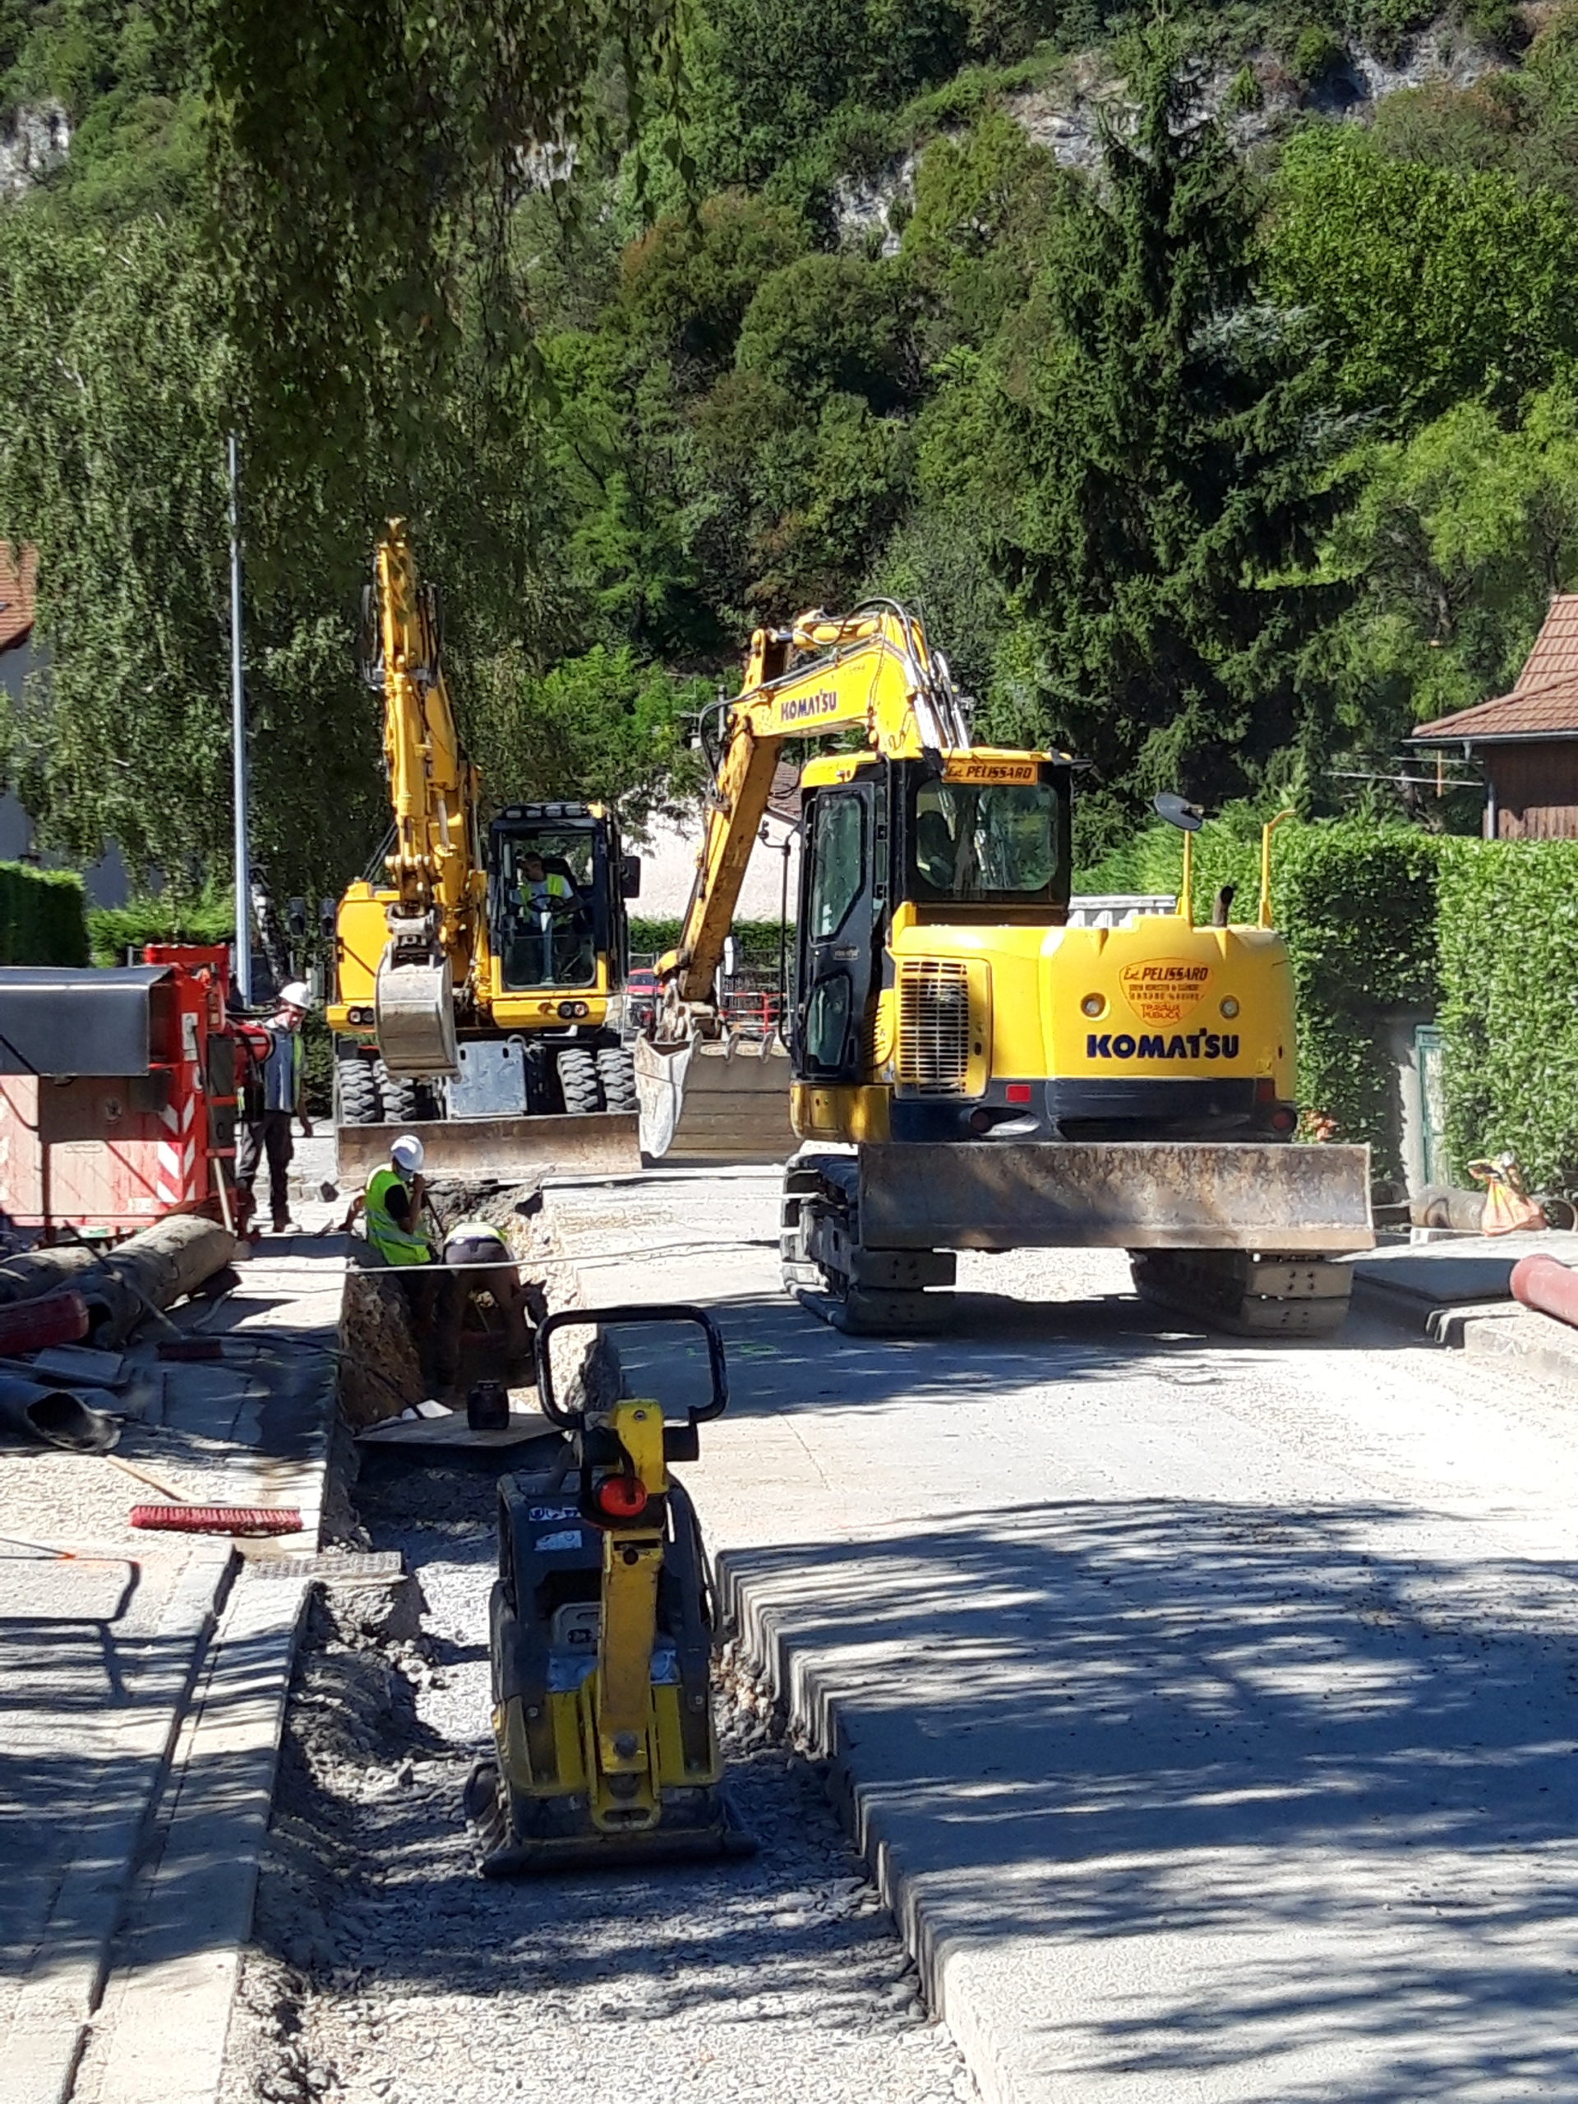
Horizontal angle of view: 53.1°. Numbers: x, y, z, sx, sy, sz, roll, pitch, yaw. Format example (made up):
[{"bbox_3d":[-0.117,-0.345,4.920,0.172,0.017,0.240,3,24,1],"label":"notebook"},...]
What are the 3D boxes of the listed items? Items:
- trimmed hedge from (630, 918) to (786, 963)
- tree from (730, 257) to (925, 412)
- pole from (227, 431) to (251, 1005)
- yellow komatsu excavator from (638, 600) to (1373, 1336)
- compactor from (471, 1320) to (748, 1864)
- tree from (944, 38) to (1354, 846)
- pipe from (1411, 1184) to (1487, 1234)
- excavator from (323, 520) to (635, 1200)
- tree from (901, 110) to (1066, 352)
[{"bbox_3d":[-1.451,-1.950,30.000,4.000,1.300,1.000,0,3,0],"label":"trimmed hedge"},{"bbox_3d":[1.833,-33.974,75.000,8.800,8.000,8.500,0,3,0],"label":"tree"},{"bbox_3d":[-5.519,-2.699,15.884,0.200,7.200,0.200,0,3,0],"label":"pole"},{"bbox_3d":[0.704,-0.903,10.068,2.800,4.100,6.700,-1,3,-20],"label":"yellow komatsu excavator"},{"bbox_3d":[-0.452,1.177,3.993,0.630,1.220,0.880,-1,3,-12],"label":"compactor"},{"bbox_3d":[6.049,-8.517,26.614,6.800,17.600,6.800,0,3,0],"label":"tree"},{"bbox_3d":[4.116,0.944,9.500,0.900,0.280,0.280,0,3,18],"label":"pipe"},{"bbox_3d":[-2.881,-1.540,14.340,2.650,5.000,6.100,-1,3,-7],"label":"excavator"},{"bbox_3d":[10.477,-43.985,85.000,9.000,13.500,9.000,0,3,0],"label":"tree"}]

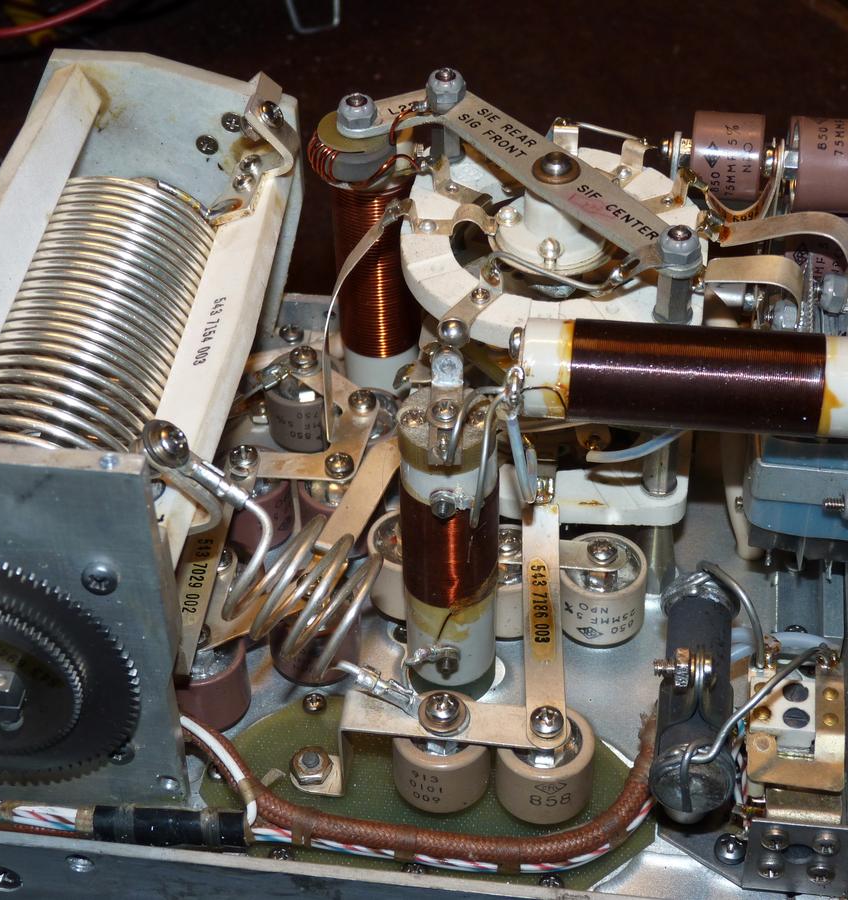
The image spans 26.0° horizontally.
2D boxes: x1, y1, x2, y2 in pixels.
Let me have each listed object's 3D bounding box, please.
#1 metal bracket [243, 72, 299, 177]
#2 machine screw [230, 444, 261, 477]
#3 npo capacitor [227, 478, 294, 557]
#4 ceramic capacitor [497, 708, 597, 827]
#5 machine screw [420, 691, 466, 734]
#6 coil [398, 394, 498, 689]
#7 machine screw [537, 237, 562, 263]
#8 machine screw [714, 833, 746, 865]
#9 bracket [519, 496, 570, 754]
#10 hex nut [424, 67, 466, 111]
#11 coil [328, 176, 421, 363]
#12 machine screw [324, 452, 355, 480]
[{"bbox_3d":[-0.041,-0.087,0.491,0.015,0.019,0.016,5,43,6],"label":"metal bracket"},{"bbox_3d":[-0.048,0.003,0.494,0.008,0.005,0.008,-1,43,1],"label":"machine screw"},{"bbox_3d":[-0.046,0.014,0.502,0.021,0.018,0.021,5,43,6],"label":"npo capacitor"},{"bbox_3d":[0.025,0.064,0.375,0.020,0.015,0.020,5,43,6],"label":"ceramic capacitor"},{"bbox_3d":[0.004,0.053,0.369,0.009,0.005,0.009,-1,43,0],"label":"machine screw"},{"bbox_3d":[0.006,0.024,0.442,0.022,0.084,0.022,-1,43,1],"label":"coil"},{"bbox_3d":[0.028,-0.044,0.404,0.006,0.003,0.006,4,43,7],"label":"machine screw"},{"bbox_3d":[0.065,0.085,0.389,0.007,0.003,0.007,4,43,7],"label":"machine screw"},{"bbox_3d":[0.026,0.037,0.394,0.008,0.003,0.061,0,52,2],"label":"bracket"},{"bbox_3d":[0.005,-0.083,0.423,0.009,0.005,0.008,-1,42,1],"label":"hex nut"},{"bbox_3d":[-0.011,-0.047,0.435,0.020,0.049,0.020,-1,43,0],"label":"coil"},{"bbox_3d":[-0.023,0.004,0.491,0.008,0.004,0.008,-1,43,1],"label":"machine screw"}]

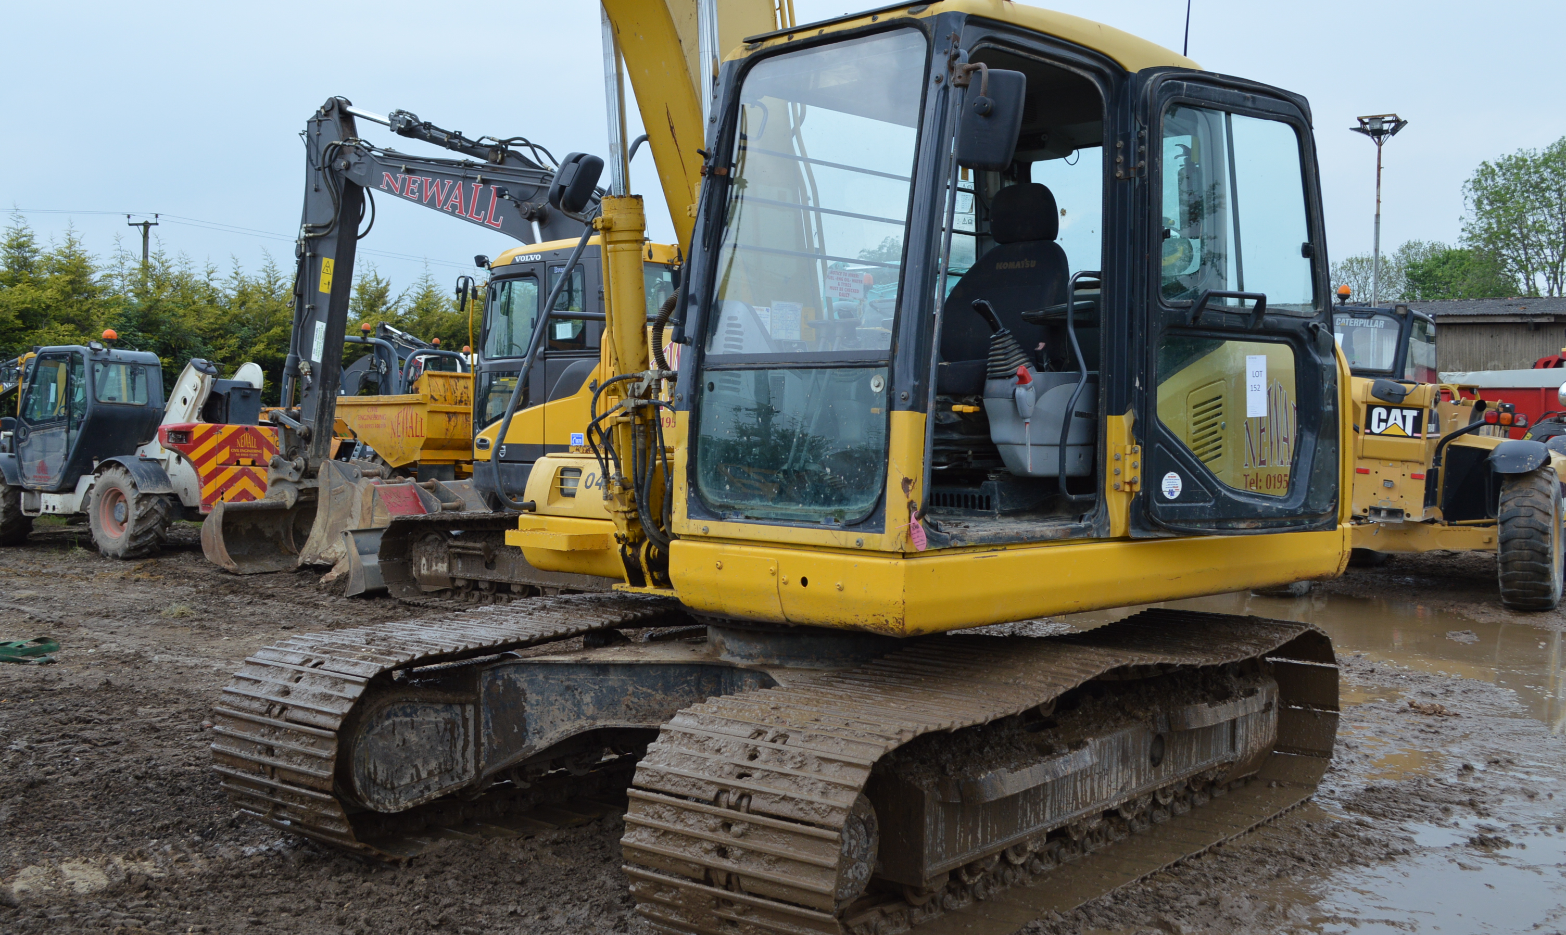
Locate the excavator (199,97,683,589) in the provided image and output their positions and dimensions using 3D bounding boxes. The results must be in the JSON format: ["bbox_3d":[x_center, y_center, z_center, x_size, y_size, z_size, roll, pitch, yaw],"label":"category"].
[{"bbox_3d":[-2.434,-1.231,14.385,7.600,4.750,2.600,2,1,36],"label":"excavator"}]

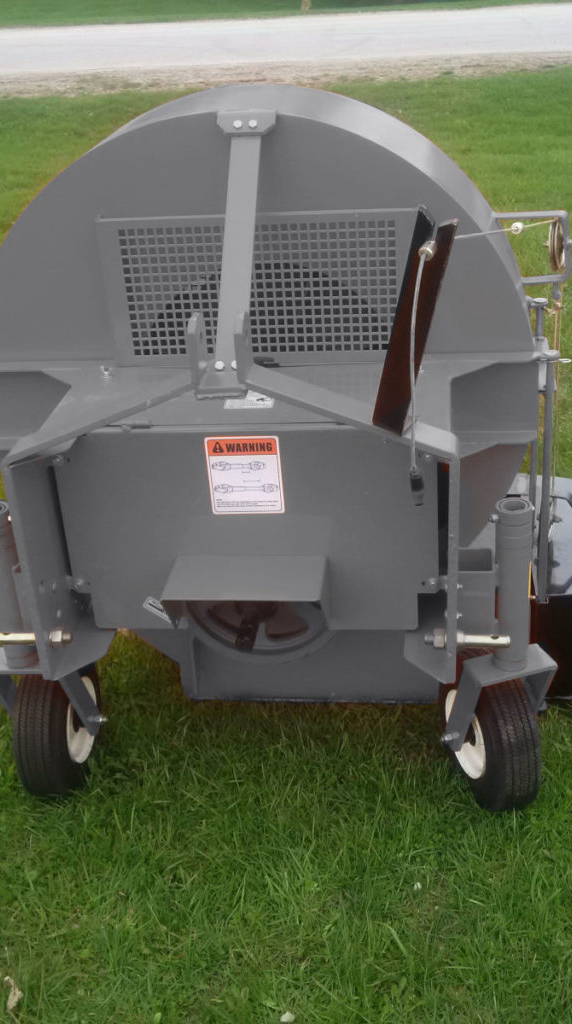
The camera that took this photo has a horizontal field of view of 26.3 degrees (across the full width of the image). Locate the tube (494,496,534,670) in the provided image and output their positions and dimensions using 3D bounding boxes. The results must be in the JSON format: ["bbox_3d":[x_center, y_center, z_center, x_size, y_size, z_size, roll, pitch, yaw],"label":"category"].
[{"bbox_3d":[0.386,0.129,2.075,0.062,0.310,0.062,0,27,8],"label":"tube"}]

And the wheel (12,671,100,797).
[{"bbox_3d":[-0.453,0.416,2.459,0.092,0.302,0.302,0,27,9],"label":"wheel"}]

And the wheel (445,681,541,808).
[{"bbox_3d":[0.387,0.414,2.334,0.092,0.302,0.302,-11,28,-14],"label":"wheel"}]

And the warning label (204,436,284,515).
[{"bbox_3d":[-0.069,-0.061,2.090,0.127,0.146,0.002,0,27,8],"label":"warning label"}]

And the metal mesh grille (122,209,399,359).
[{"bbox_3d":[-0.048,-0.410,2.264,0.530,0.265,0.012,0,27,8],"label":"metal mesh grille"}]

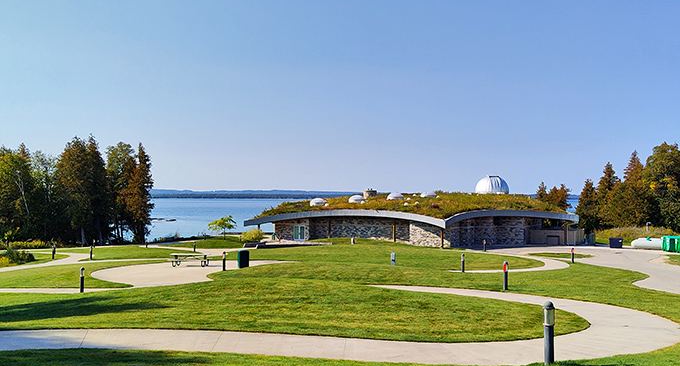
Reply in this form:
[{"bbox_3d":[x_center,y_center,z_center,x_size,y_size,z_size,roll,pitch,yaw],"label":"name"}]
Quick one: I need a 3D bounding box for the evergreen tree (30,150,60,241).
[{"bbox_3d":[-41.643,2.050,75.000,4.600,13.570,4.600,0,-2,0],"label":"evergreen tree"}]

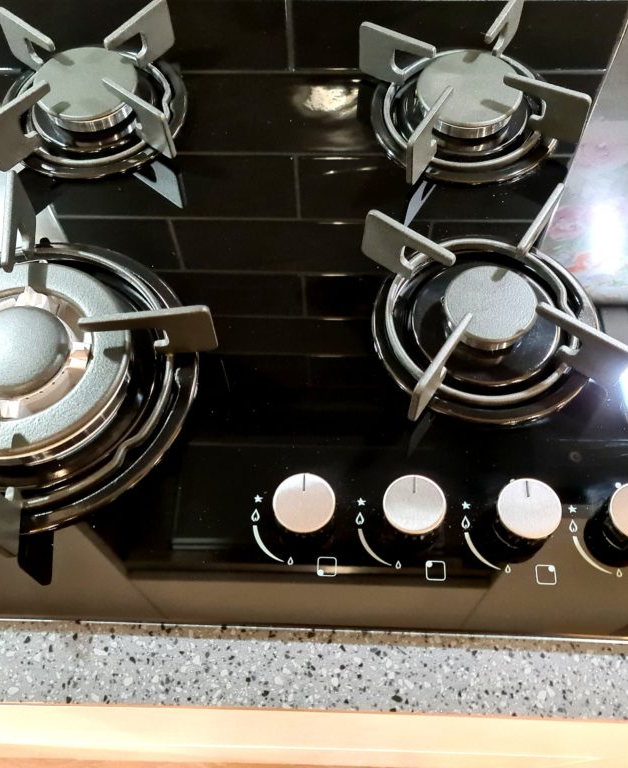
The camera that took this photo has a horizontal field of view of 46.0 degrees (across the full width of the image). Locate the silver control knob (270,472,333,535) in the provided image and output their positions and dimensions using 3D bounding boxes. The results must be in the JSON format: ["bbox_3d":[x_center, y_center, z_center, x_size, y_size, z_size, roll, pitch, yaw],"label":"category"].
[{"bbox_3d":[-0.004,0.068,0.399,0.033,0.024,0.033,1,63,3],"label":"silver control knob"}]

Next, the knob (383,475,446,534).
[{"bbox_3d":[0.053,0.069,0.396,0.033,0.024,0.033,1,63,3],"label":"knob"}]

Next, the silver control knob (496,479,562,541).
[{"bbox_3d":[0.112,0.071,0.393,0.033,0.024,0.033,1,63,3],"label":"silver control knob"}]

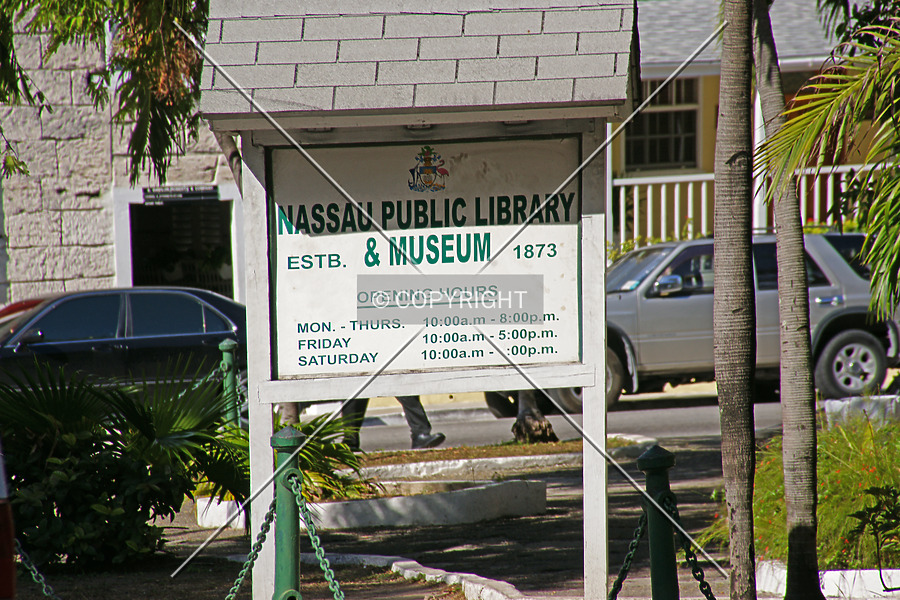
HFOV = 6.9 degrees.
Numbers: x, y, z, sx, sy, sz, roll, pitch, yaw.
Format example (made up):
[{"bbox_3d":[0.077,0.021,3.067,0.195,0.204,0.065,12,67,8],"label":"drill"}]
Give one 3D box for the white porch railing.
[{"bbox_3d":[3.096,-0.868,77.000,3.100,0.920,0.080,-2,2,-14],"label":"white porch railing"}]

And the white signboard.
[{"bbox_3d":[-0.090,-0.167,29.100,1.220,0.920,0.050,-1,2,3],"label":"white signboard"}]

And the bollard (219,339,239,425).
[{"bbox_3d":[-1.516,0.742,52.000,0.132,0.950,0.132,-2,0,0],"label":"bollard"}]

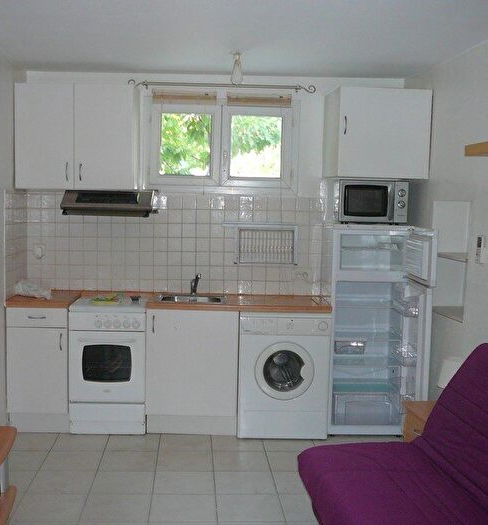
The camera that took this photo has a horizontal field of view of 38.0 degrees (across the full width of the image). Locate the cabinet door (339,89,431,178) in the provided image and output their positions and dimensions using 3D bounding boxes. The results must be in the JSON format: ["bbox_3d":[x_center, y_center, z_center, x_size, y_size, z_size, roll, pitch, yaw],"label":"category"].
[{"bbox_3d":[0.922,-0.844,4.628,0.605,0.580,0.020,1,6,-4],"label":"cabinet door"}]

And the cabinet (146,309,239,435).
[{"bbox_3d":[-0.366,0.719,5.024,0.607,0.842,0.560,1,4,-4],"label":"cabinet"}]

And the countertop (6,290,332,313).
[{"bbox_3d":[-0.490,0.267,4.906,2.112,0.038,0.585,1,6,-4],"label":"countertop"}]

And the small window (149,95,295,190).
[{"bbox_3d":[-0.157,-0.865,5.123,1.053,0.677,0.070,1,6,-4],"label":"small window"}]

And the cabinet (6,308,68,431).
[{"bbox_3d":[-1.384,0.702,4.951,0.400,0.835,0.560,1,4,-4],"label":"cabinet"}]

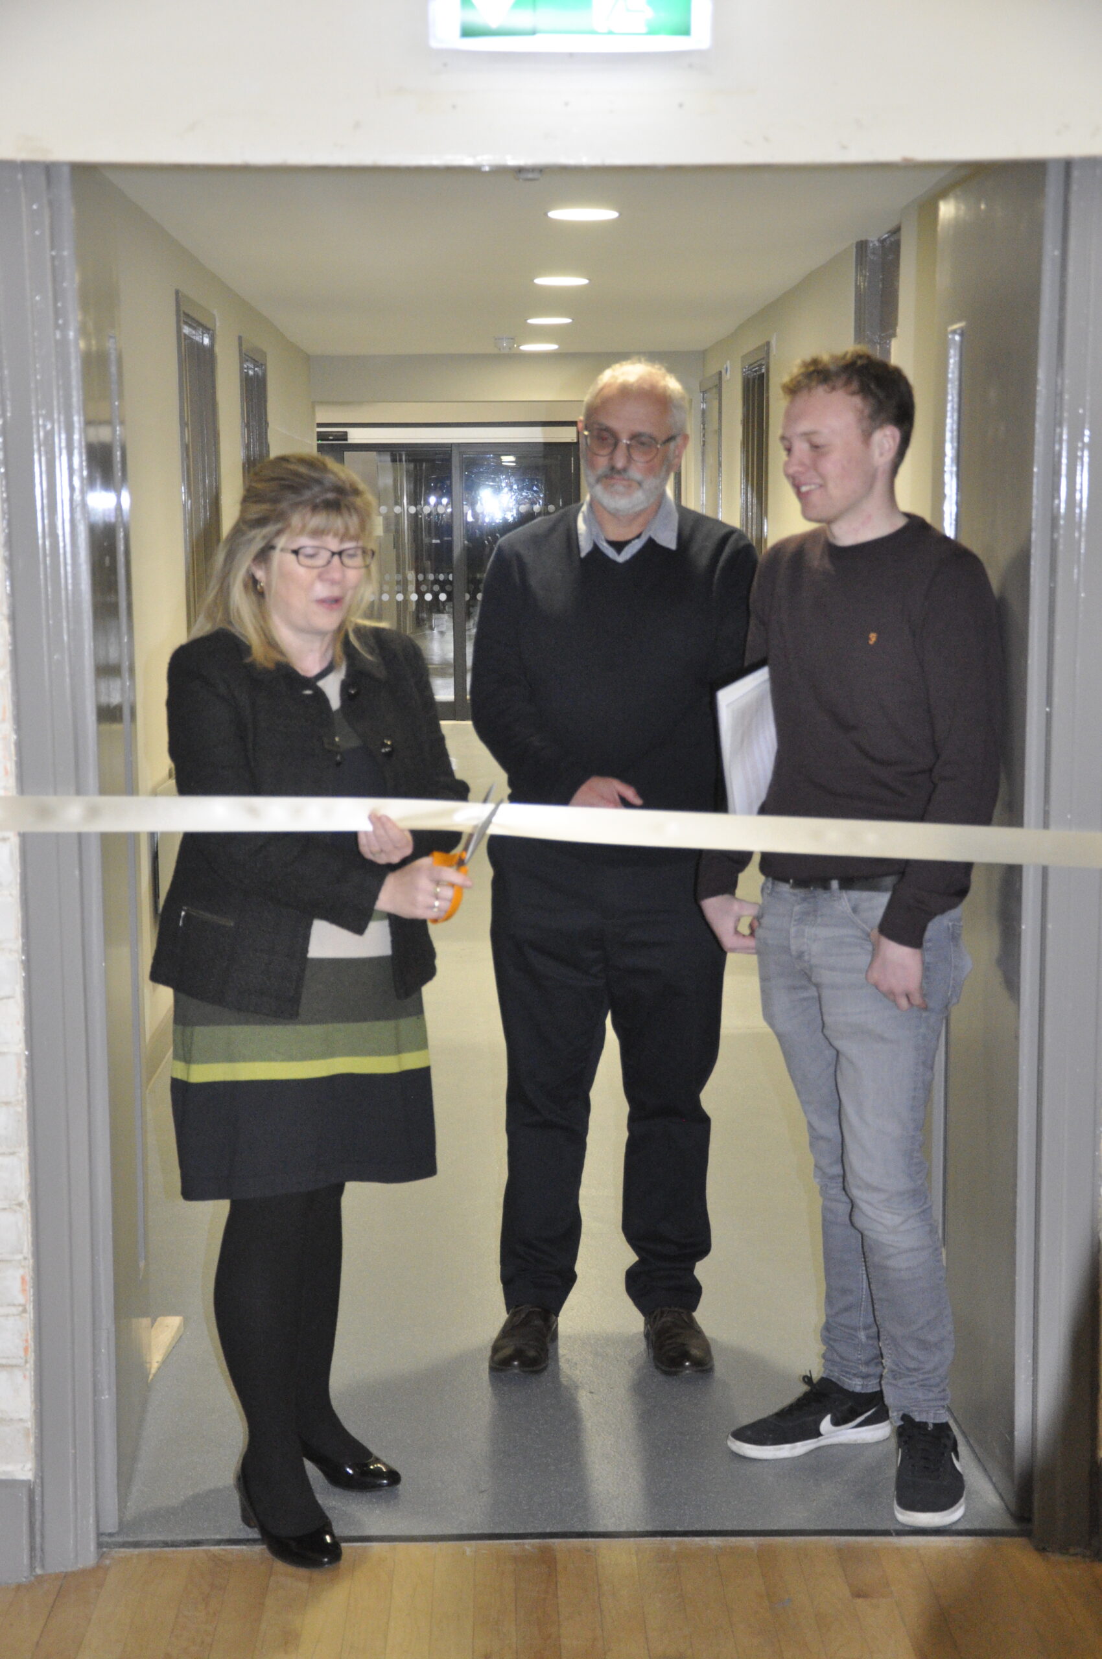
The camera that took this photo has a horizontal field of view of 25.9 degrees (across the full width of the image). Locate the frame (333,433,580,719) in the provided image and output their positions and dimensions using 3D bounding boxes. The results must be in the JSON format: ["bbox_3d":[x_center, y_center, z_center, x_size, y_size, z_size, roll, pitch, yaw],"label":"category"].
[{"bbox_3d":[-0.707,-1.869,17.797,1.840,2.080,0.100,-1,8,-2],"label":"frame"}]

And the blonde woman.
[{"bbox_3d":[-0.368,0.259,3.638,0.480,1.640,0.450,-6,10,-37],"label":"blonde woman"}]

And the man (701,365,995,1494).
[{"bbox_3d":[0.482,0.151,3.799,0.510,1.800,0.420,6,10,40],"label":"man"}]

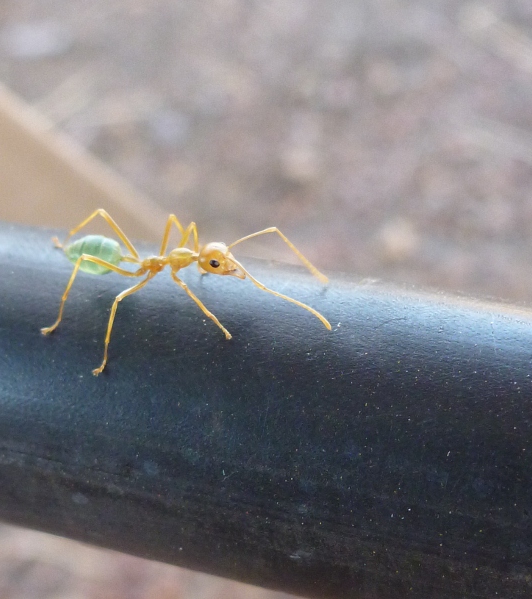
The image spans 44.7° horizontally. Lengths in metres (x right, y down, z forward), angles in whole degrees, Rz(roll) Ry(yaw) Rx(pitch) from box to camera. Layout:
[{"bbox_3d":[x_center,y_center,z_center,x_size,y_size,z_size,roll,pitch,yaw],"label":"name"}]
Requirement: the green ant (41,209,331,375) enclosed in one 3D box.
[{"bbox_3d":[-0.005,-0.001,0.033,0.017,0.005,0.008,9,47,10],"label":"green ant"}]

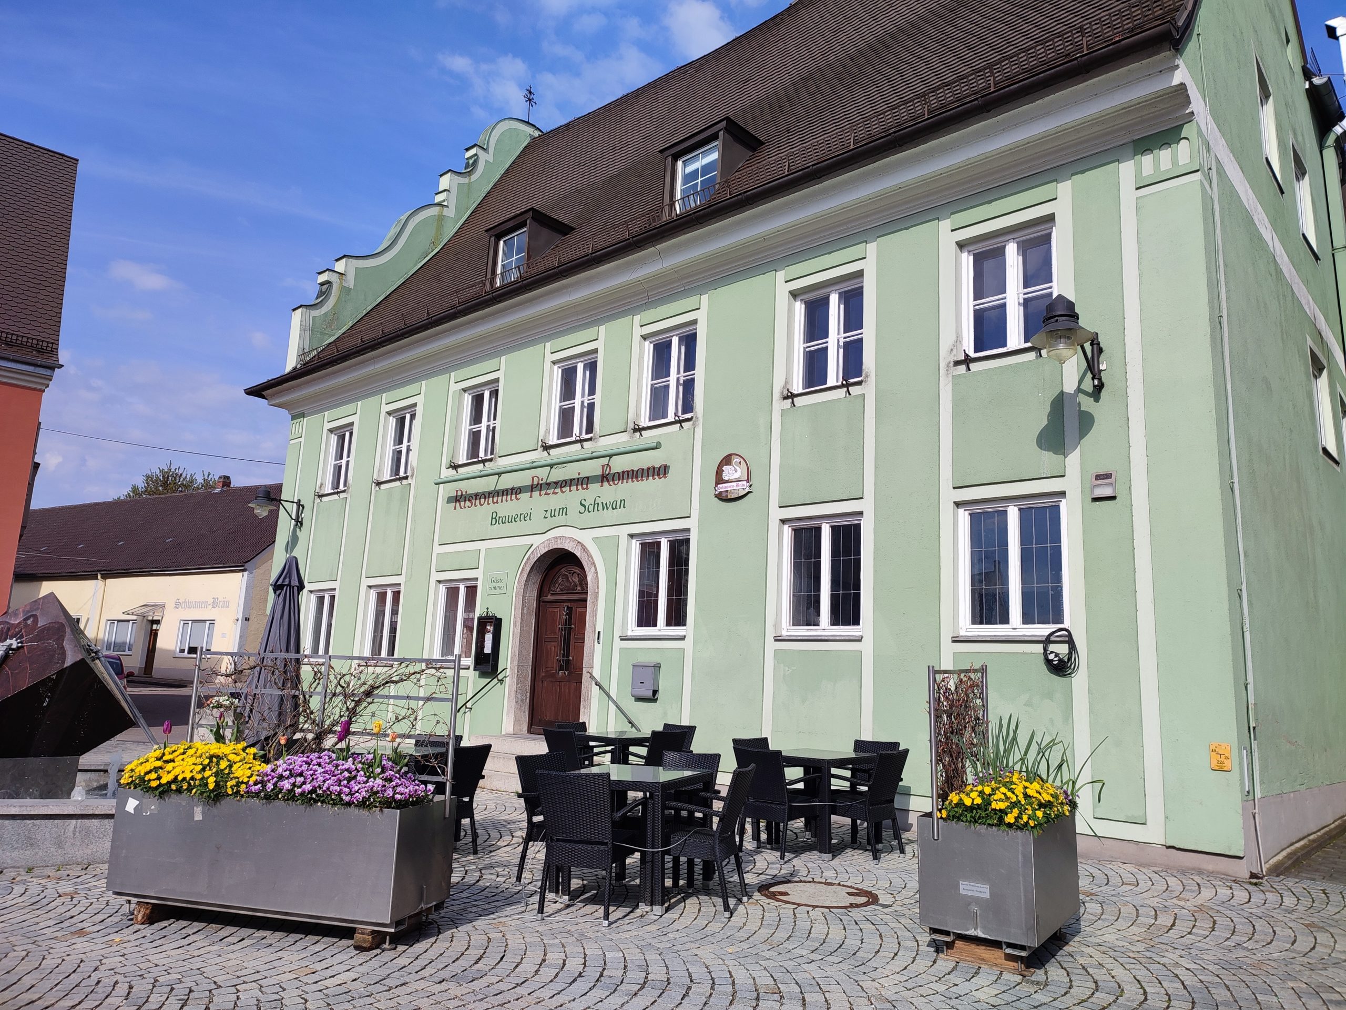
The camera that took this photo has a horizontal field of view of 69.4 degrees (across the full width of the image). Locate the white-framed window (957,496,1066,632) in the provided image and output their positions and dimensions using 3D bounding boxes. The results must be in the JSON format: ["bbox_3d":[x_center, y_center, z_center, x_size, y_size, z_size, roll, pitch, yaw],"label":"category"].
[{"bbox_3d":[3.148,0.590,8.996,1.030,1.210,0.120,-7,-15,42],"label":"white-framed window"}]

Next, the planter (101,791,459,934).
[{"bbox_3d":[-2.204,1.931,5.493,1.815,0.590,0.600,-1,-10,17],"label":"planter"}]

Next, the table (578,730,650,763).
[{"bbox_3d":[-0.596,2.753,9.993,0.800,0.750,0.800,-7,-15,39],"label":"table"}]

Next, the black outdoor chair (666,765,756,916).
[{"bbox_3d":[0.189,2.065,6.109,0.560,0.845,0.560,-1,-12,18],"label":"black outdoor chair"}]

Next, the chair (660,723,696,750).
[{"bbox_3d":[-0.099,2.785,10.395,0.570,0.840,0.570,-8,-13,42],"label":"chair"}]

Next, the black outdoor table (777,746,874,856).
[{"bbox_3d":[1.198,2.441,8.032,0.800,0.740,0.800,10,-14,-44],"label":"black outdoor table"}]

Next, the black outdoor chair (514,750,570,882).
[{"bbox_3d":[-0.732,2.120,6.566,0.570,0.840,0.570,-7,-13,40],"label":"black outdoor chair"}]

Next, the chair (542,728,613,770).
[{"bbox_3d":[-0.990,2.655,9.705,0.560,0.830,0.570,-7,-13,38],"label":"chair"}]

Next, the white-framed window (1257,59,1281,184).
[{"bbox_3d":[6.641,-4.254,10.957,0.140,1.130,0.880,-7,-15,42],"label":"white-framed window"}]

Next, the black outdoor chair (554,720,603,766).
[{"bbox_3d":[-0.922,2.741,10.263,0.560,0.845,0.560,-7,-15,39],"label":"black outdoor chair"}]

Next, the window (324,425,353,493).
[{"bbox_3d":[-6.005,-0.818,17.808,0.940,1.140,0.100,-7,-15,42],"label":"window"}]

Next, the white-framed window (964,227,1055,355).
[{"bbox_3d":[3.231,-2.013,9.277,0.960,1.140,0.100,-7,-15,42],"label":"white-framed window"}]

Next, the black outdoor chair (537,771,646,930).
[{"bbox_3d":[-0.490,1.972,5.719,0.560,0.830,0.570,-3,-10,19],"label":"black outdoor chair"}]

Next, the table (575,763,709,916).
[{"bbox_3d":[-0.262,2.128,6.337,0.800,0.740,0.800,-4,-11,25],"label":"table"}]

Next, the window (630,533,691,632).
[{"bbox_3d":[-0.126,0.959,11.708,1.040,1.225,0.100,-7,-15,42],"label":"window"}]

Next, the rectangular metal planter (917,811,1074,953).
[{"bbox_3d":[1.737,1.929,5.148,0.578,0.567,0.850,-5,-11,35],"label":"rectangular metal planter"}]

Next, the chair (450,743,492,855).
[{"bbox_3d":[-1.741,2.177,7.123,0.560,0.845,0.560,-5,-13,34],"label":"chair"}]

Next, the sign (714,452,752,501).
[{"bbox_3d":[0.652,-0.328,11.066,0.560,0.570,0.060,-7,-15,42],"label":"sign"}]

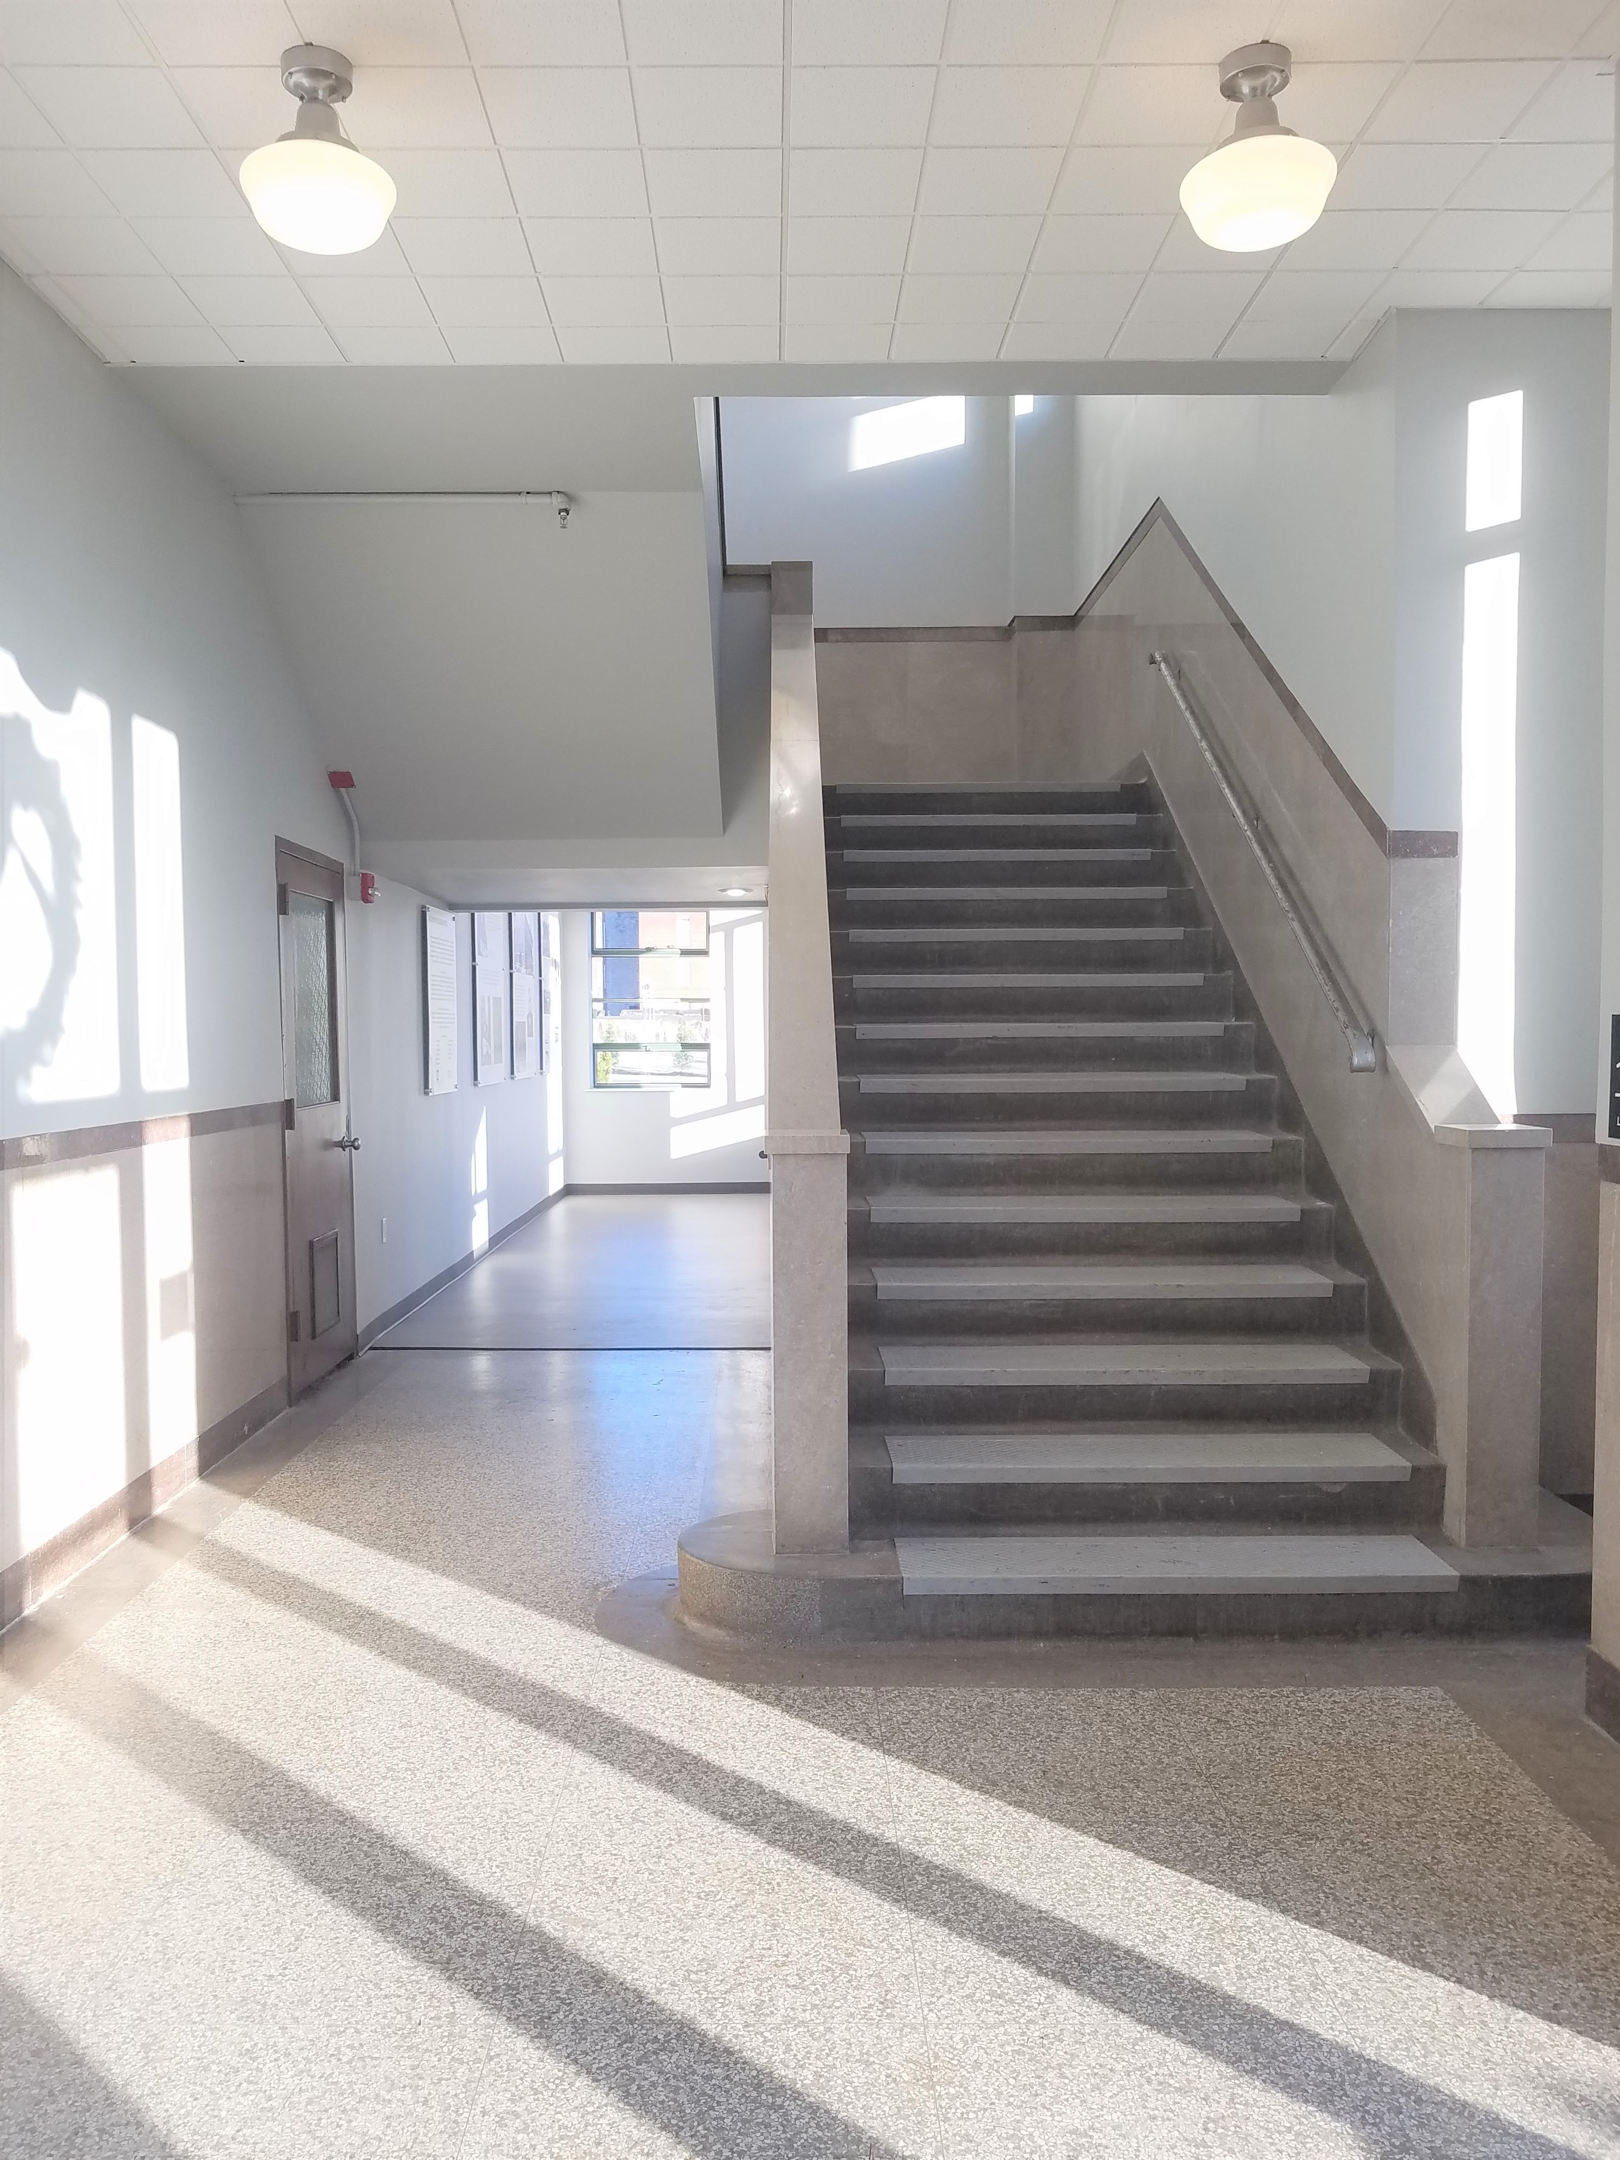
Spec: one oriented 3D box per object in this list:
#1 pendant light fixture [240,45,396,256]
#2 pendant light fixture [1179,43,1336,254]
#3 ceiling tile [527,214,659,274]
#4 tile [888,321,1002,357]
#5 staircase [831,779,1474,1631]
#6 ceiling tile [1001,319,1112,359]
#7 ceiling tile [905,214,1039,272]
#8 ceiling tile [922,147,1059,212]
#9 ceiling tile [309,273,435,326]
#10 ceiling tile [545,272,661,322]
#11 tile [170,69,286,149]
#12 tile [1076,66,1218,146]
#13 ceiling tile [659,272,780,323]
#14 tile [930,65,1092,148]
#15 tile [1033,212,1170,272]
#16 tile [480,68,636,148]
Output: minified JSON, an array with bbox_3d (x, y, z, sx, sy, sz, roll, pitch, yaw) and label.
[{"bbox_3d":[-0.966,-1.820,3.176,0.296,0.319,0.296,-1,2,-1],"label":"pendant light fixture"},{"bbox_3d":[0.868,-1.810,3.150,0.297,0.315,0.297,0,3,-1],"label":"pendant light fixture"},{"bbox_3d":[-0.522,-2.007,3.893,0.302,0.020,0.302,-1,3,-1],"label":"ceiling tile"},{"bbox_3d":[0.382,-2.052,4.501,0.302,0.020,0.266,-1,3,-1],"label":"tile"},{"bbox_3d":[0.815,-0.012,5.516,1.499,2.521,3.681,-1,2,-1],"label":"staircase"},{"bbox_3d":[0.692,-2.057,4.507,0.302,0.020,0.266,-1,3,-1],"label":"ceiling tile"},{"bbox_3d":[0.403,-2.056,3.977,0.305,0.020,0.305,-1,2,-1],"label":"ceiling tile"},{"bbox_3d":[0.405,-2.018,3.629,0.305,0.019,0.300,-1,2,-1],"label":"ceiling tile"},{"bbox_3d":[-1.134,-2.022,4.199,0.305,0.019,0.300,-1,2,-1],"label":"ceiling tile"},{"bbox_3d":[-0.527,-2.016,4.179,0.302,0.020,0.300,-1,2,-1],"label":"ceiling tile"},{"bbox_3d":[-1.131,-2.020,3.365,0.305,0.020,0.305,-1,2,-1],"label":"tile"},{"bbox_3d":[0.713,-1.998,3.316,0.302,0.020,0.300,-1,2,-1],"label":"tile"},{"bbox_3d":[-0.227,-2.027,4.203,0.302,0.020,0.302,-1,3,-1],"label":"ceiling tile"},{"bbox_3d":[0.405,-1.982,3.292,0.300,0.020,0.300,0,3,-1],"label":"tile"},{"bbox_3d":[0.715,-2.060,3.981,0.305,0.020,0.305,-1,2,-1],"label":"tile"},{"bbox_3d":[-0.513,-2.026,3.371,0.305,0.020,0.305,-1,2,-1],"label":"tile"}]

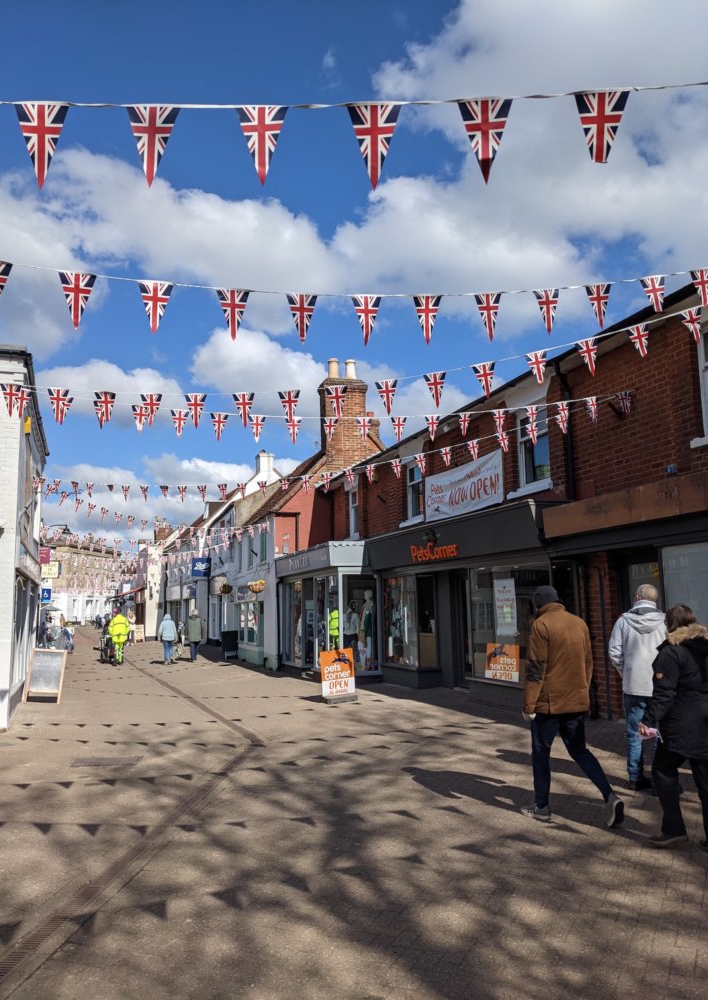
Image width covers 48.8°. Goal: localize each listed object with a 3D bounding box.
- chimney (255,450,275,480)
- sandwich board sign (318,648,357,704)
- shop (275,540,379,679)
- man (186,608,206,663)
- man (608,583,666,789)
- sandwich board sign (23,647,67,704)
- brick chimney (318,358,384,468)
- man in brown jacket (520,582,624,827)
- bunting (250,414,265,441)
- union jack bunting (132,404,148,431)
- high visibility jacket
[{"bbox_3d":[-4.690,-1.676,41.265,0.850,1.450,0.800,2,-8,-19],"label":"chimney"},{"bbox_3d":[-0.253,3.112,13.846,0.640,0.920,0.400,3,-9,-27],"label":"sandwich board sign"},{"bbox_3d":[-0.498,2.819,19.493,1.900,3.080,4.300,2,-8,-19],"label":"shop"},{"bbox_3d":[-5.191,4.435,25.592,0.580,1.740,0.420,2,-8,-18],"label":"man"},{"bbox_3d":[2.539,1.678,7.079,0.530,1.780,0.420,1,-8,-15],"label":"man"},{"bbox_3d":[-5.853,3.342,14.787,0.660,0.980,0.500,1,-8,-12],"label":"sandwich board sign"},{"bbox_3d":[-0.309,-2.509,22.958,1.300,3.100,0.750,2,-8,-19],"label":"brick chimney"},{"bbox_3d":[1.622,1.568,6.073,0.500,1.750,0.660,4,-10,-33],"label":"man in brown jacket"},{"bbox_3d":[-1.030,-0.762,8.350,0.185,0.305,0.030,1,-8,-13],"label":"bunting"},{"bbox_3d":[-2.203,-0.844,8.080,0.185,0.300,0.030,1,-8,-13],"label":"union jack bunting"},{"bbox_3d":[-7.488,4.086,24.800,0.660,0.860,0.380,1,-8,-17],"label":"high visibility jacket"}]

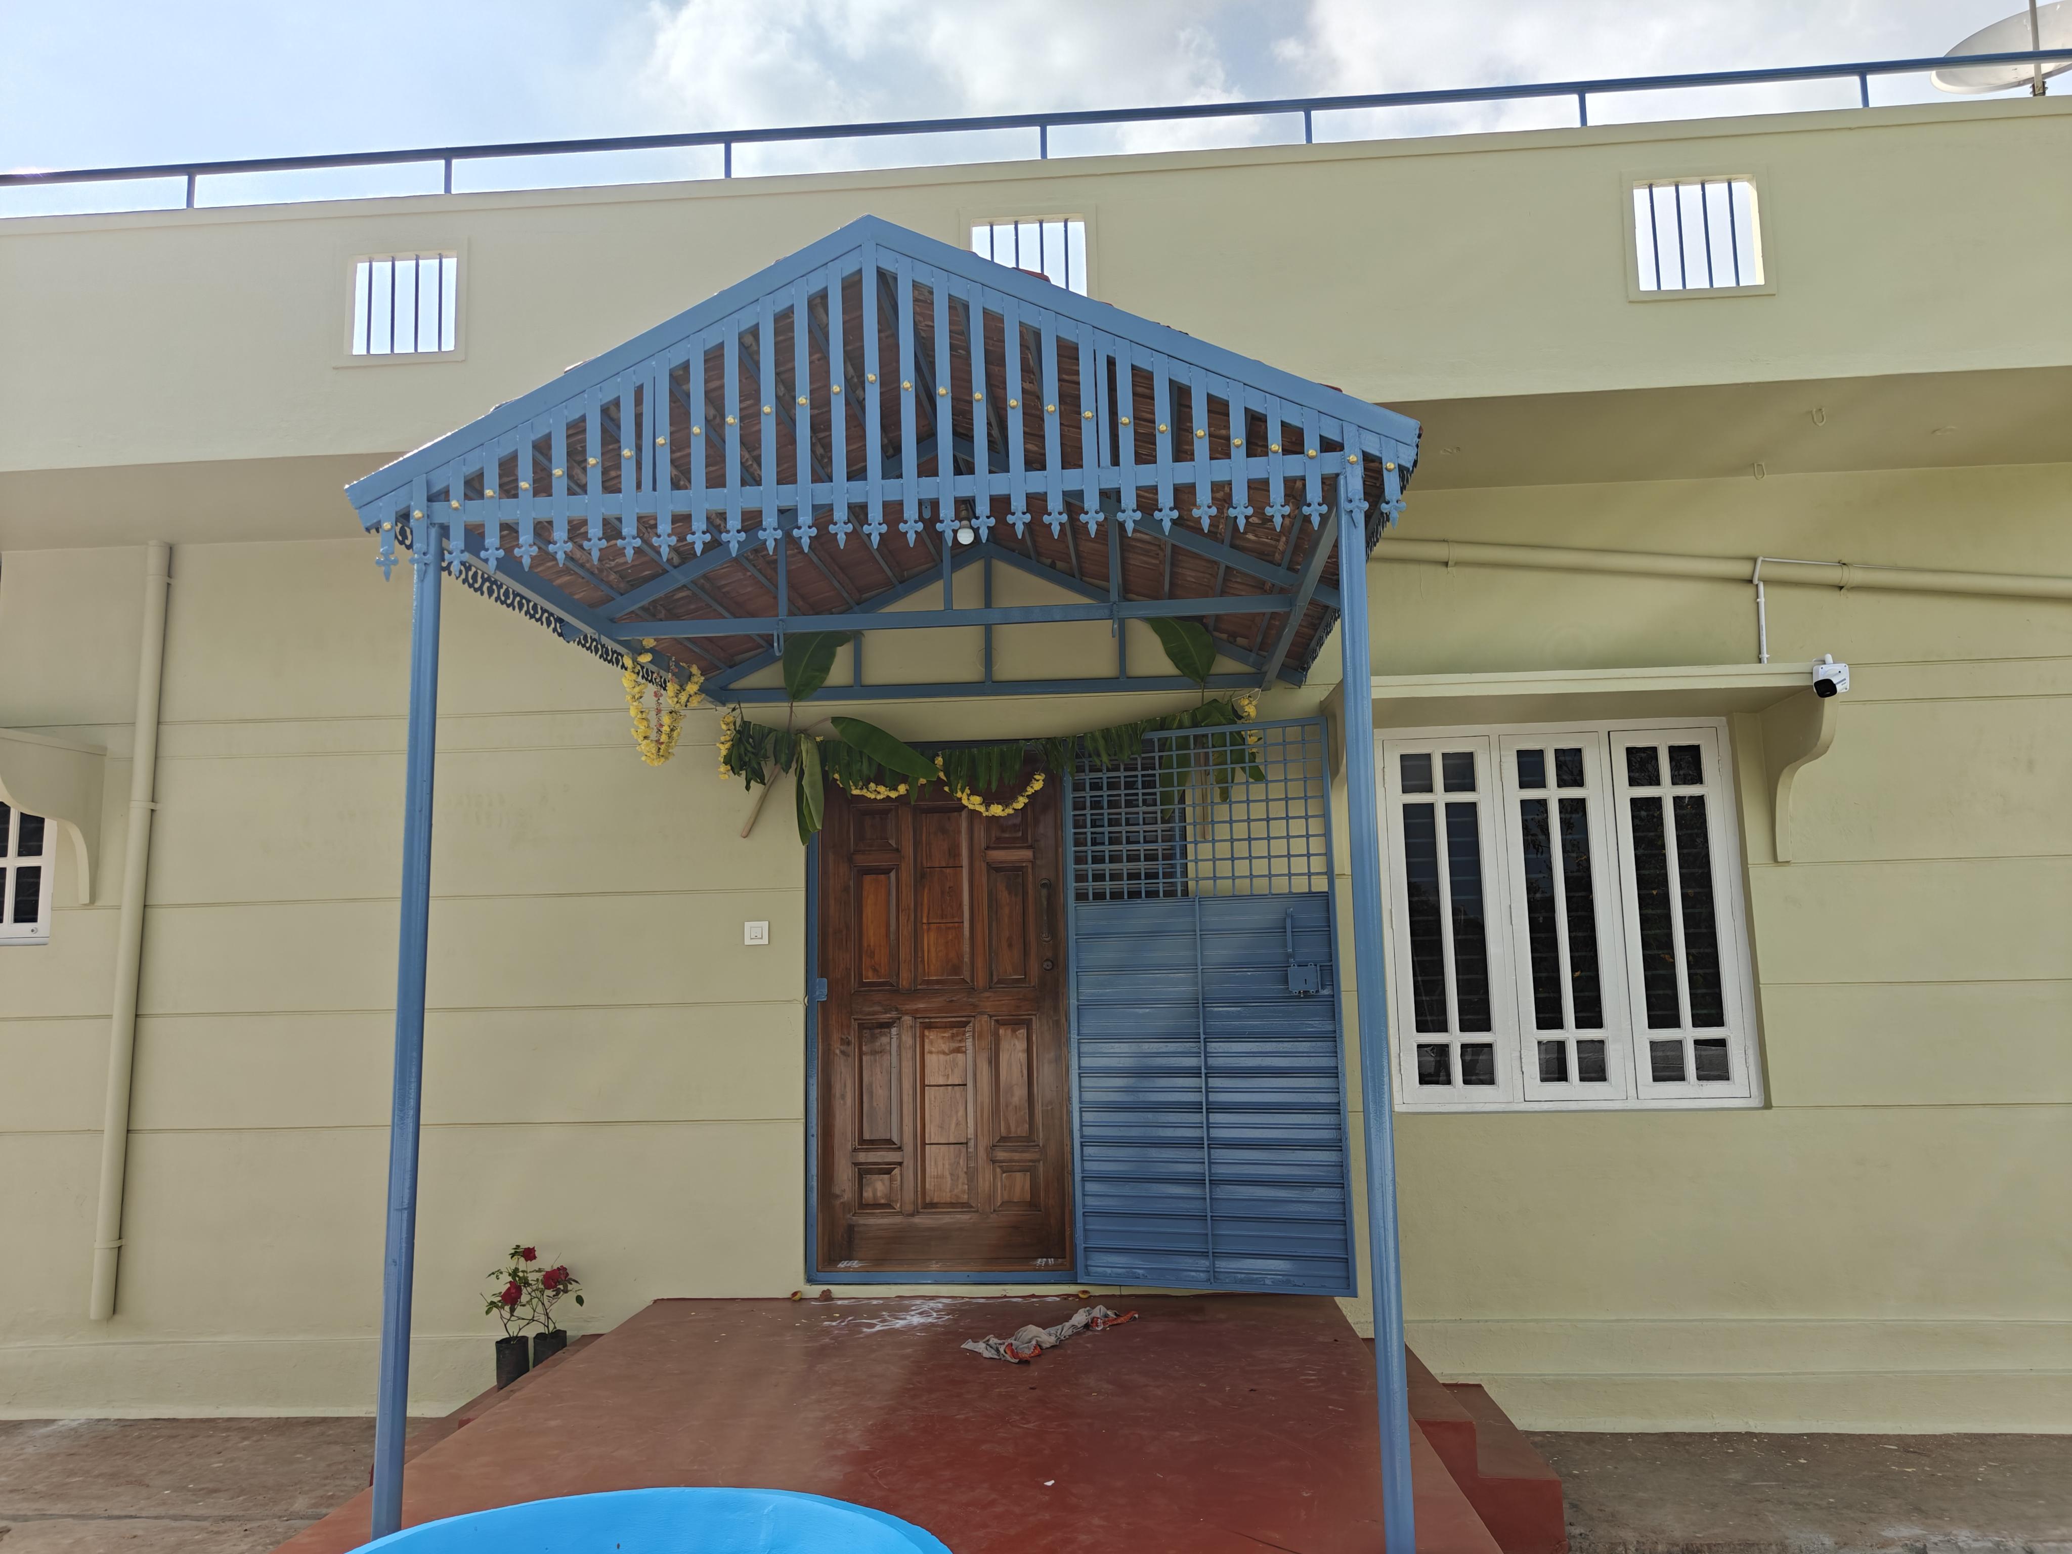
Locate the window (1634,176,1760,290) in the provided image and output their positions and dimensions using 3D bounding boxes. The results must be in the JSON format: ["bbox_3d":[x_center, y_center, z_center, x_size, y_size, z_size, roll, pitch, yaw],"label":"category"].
[{"bbox_3d":[2.307,-1.883,5.045,0.418,0.407,0.100,-2,-9,4],"label":"window"}]

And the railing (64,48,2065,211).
[{"bbox_3d":[-0.162,-2.328,5.286,7.760,0.201,0.050,-2,-9,4],"label":"railing"}]

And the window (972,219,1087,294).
[{"bbox_3d":[-0.019,-1.810,5.197,0.410,0.395,0.100,-2,-9,4],"label":"window"}]

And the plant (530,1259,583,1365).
[{"bbox_3d":[-1.836,2.082,5.458,0.190,0.465,0.190,-2,-9,4],"label":"plant"}]

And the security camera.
[{"bbox_3d":[2.780,-0.357,5.032,0.115,0.140,0.180,-7,-11,33],"label":"security camera"}]

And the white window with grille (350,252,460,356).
[{"bbox_3d":[-2.333,-1.743,5.348,0.418,0.398,0.100,-2,-9,4],"label":"white window with grille"}]

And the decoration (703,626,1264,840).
[{"bbox_3d":[-0.193,-0.184,5.685,2.165,0.862,0.270,-2,-9,4],"label":"decoration"}]

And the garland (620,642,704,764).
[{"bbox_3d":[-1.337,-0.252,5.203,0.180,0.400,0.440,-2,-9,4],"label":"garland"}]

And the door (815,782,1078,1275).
[{"bbox_3d":[-0.366,0.922,5.792,1.007,2.062,0.090,-2,-9,4],"label":"door"}]

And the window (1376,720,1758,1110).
[{"bbox_3d":[2.070,0.536,5.675,1.376,1.503,0.100,-2,-9,4],"label":"window"}]

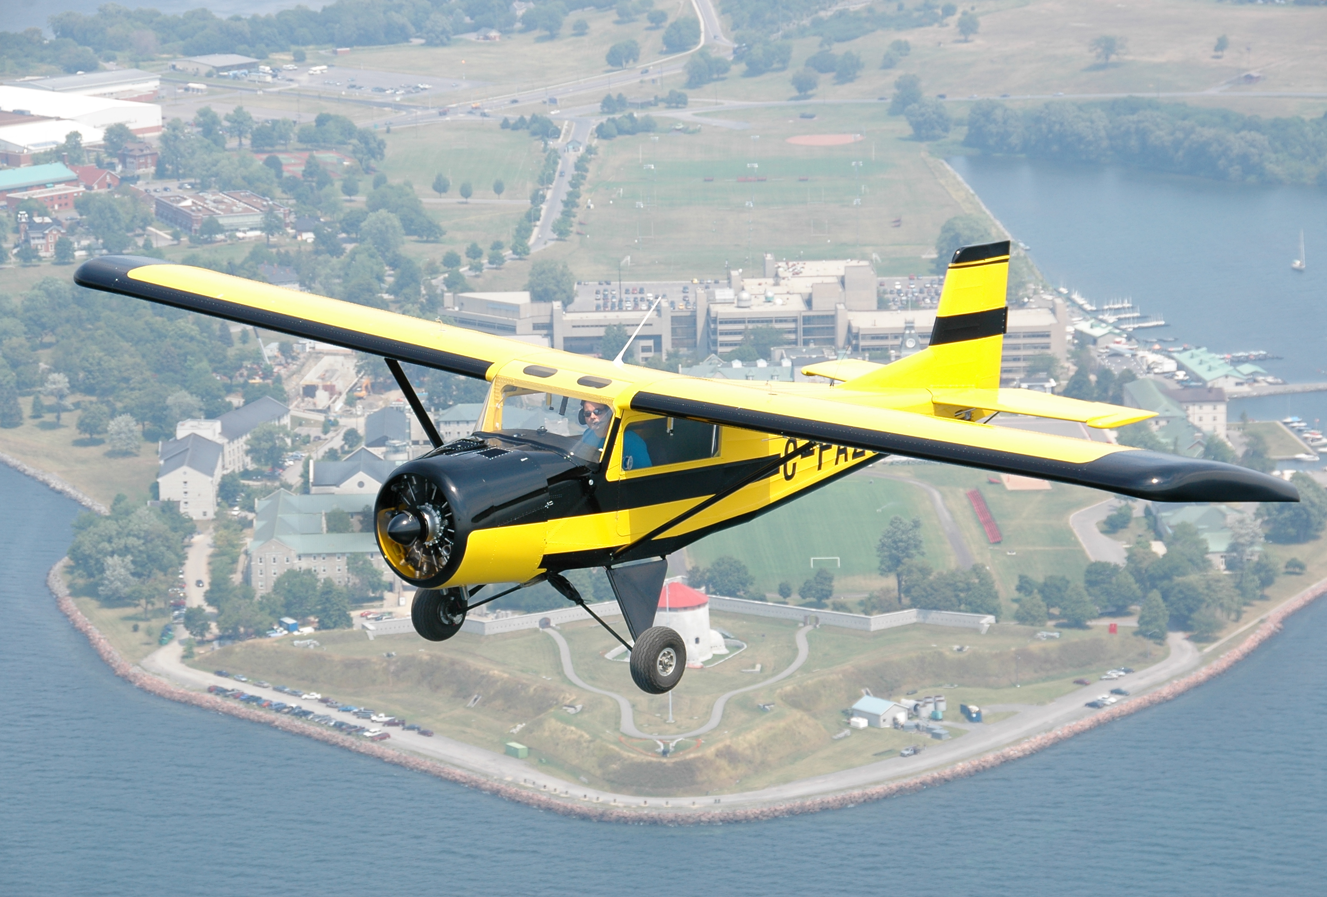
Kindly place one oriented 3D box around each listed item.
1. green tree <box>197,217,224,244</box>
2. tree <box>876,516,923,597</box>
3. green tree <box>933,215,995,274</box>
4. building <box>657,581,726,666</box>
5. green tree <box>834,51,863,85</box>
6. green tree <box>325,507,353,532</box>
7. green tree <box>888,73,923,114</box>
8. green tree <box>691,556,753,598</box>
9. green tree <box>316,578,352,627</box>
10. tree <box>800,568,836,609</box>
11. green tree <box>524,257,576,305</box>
[{"bbox_3d":[-187.360,-90.733,1908.392,10.487,9.927,10.487,-2,11,-5],"label":"green tree"},{"bbox_3d":[63.501,29.727,1236.213,12.188,23.191,12.188,-1,11,3],"label":"tree"},{"bbox_3d":[117.010,-79.706,1786.302,23.739,21.488,23.739,-1,11,4],"label":"green tree"},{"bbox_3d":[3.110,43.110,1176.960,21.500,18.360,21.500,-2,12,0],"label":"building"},{"bbox_3d":[87.870,-180.980,2187.800,13.780,13.600,13.780,-2,12,0],"label":"green tree"},{"bbox_3d":[-90.763,23.966,1283.062,7.640,14.800,7.420,-2,13,0],"label":"green tree"},{"bbox_3d":[105.712,-155.279,2015.122,15.230,16.960,14.780,-2,13,0],"label":"green tree"},{"bbox_3d":[16.355,34.860,1231.786,14.670,11.300,14.230,-2,13,0],"label":"green tree"},{"bbox_3d":[-87.290,40.950,1219.080,9.080,13.680,9.080,-2,12,0],"label":"green tree"},{"bbox_3d":[41.180,36.950,1239.530,9.090,9.210,9.090,-2,12,0],"label":"tree"},{"bbox_3d":[-40.130,-57.917,1619.892,17.820,16.820,17.280,-2,13,0],"label":"green tree"}]

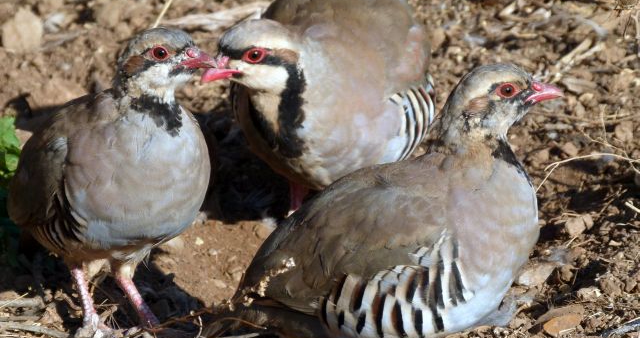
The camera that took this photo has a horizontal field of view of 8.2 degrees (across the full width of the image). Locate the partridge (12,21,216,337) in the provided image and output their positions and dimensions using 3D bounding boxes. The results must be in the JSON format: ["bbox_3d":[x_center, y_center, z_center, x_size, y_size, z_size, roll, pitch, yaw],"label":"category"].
[{"bbox_3d":[-0.146,-0.011,3.036,0.135,0.250,0.235,-14,28,-29],"label":"partridge"}]

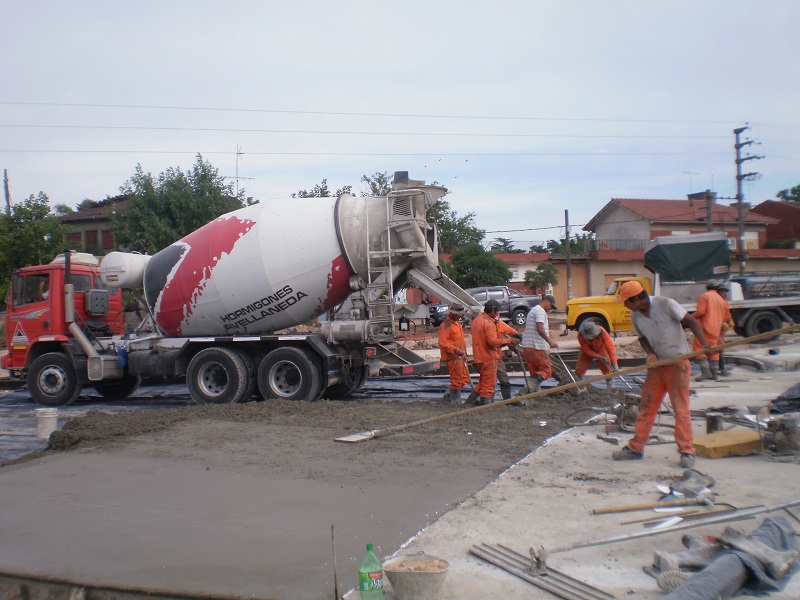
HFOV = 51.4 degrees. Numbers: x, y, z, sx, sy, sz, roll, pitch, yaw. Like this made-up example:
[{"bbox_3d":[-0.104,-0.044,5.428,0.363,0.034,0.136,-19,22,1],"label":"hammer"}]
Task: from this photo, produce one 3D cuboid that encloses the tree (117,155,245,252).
[{"bbox_3d":[-9.592,-2.201,36.015,6.400,8.400,6.200,-2,0,0],"label":"tree"}]

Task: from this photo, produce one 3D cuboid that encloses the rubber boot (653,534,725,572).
[{"bbox_3d":[1.560,1.366,4.500,0.360,0.140,0.270,-2,0,-12],"label":"rubber boot"}]

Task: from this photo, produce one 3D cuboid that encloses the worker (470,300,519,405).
[{"bbox_3d":[1.511,0.847,13.300,0.680,1.680,0.550,-2,0,-30],"label":"worker"}]

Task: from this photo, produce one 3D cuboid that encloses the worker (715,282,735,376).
[{"bbox_3d":[5.850,0.540,15.100,0.500,1.690,0.500,-2,0,18],"label":"worker"}]

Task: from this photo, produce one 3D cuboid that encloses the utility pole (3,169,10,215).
[{"bbox_3d":[-20.130,-2.197,43.000,0.250,9.200,0.250,-2,0,0],"label":"utility pole"}]

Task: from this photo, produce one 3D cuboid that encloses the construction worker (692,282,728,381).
[{"bbox_3d":[5.171,0.526,13.900,0.580,1.670,0.420,-2,0,-14],"label":"construction worker"}]

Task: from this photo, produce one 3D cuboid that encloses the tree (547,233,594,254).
[{"bbox_3d":[14.300,-2.500,70.000,4.200,6.400,4.200,-2,0,0],"label":"tree"}]

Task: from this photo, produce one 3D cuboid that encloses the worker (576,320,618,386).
[{"bbox_3d":[3.466,0.948,14.600,0.700,1.200,0.800,-2,0,-20],"label":"worker"}]

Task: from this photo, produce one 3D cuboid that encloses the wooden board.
[{"bbox_3d":[3.260,1.430,8.250,0.840,0.110,0.520,-2,0,-25],"label":"wooden board"}]

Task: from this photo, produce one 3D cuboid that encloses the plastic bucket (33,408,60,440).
[{"bbox_3d":[-4.567,1.602,10.750,0.300,0.370,0.300,-2,0,0],"label":"plastic bucket"}]

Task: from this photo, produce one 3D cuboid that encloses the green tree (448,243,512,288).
[{"bbox_3d":[4.260,-1.000,44.000,3.500,4.000,3.500,-2,0,0],"label":"green tree"}]

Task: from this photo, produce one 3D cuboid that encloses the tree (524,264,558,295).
[{"bbox_3d":[7.500,-0.550,44.000,1.900,2.900,1.900,-2,0,0],"label":"tree"}]

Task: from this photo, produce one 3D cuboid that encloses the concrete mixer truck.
[{"bbox_3d":[-2.920,-0.110,15.470,9.000,3.900,2.500,-2,0,20],"label":"concrete mixer truck"}]

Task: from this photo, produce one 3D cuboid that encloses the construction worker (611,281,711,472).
[{"bbox_3d":[2.254,0.645,7.200,0.800,1.620,0.620,-2,0,37],"label":"construction worker"}]

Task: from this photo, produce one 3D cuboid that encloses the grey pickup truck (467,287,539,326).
[{"bbox_3d":[3.950,0.290,38.500,5.100,1.800,1.830,-2,0,-19],"label":"grey pickup truck"}]

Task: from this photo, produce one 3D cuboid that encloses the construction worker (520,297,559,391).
[{"bbox_3d":[2.314,0.743,13.900,0.620,1.660,0.520,-2,0,-6],"label":"construction worker"}]

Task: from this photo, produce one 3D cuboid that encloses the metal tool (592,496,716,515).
[{"bbox_3d":[1.850,1.485,6.040,0.940,0.070,0.130,-2,0,-8],"label":"metal tool"}]

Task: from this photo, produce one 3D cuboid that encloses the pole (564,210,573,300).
[{"bbox_3d":[9.300,-1.900,46.000,0.220,6.000,0.220,-2,0,0],"label":"pole"}]

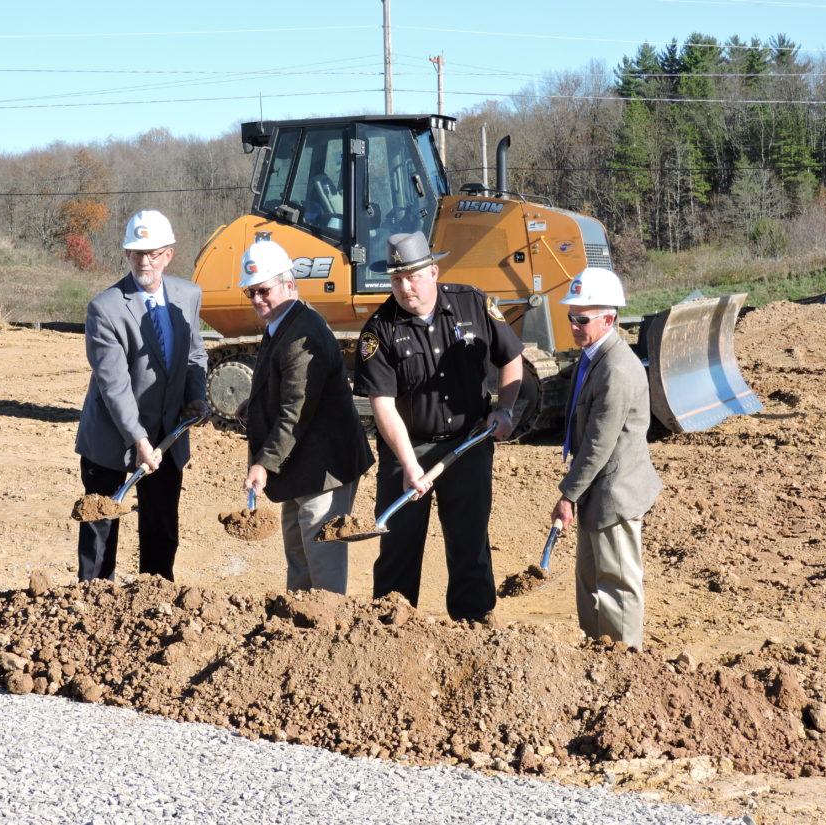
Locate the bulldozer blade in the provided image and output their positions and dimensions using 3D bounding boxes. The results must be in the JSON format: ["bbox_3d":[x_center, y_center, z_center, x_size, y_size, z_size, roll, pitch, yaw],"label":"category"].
[{"bbox_3d":[2.695,-0.472,22.446,0.600,1.150,2.950,1,5,22],"label":"bulldozer blade"}]

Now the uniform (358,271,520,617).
[{"bbox_3d":[0.117,0.174,10.900,0.770,1.530,0.420,-1,4,2],"label":"uniform"}]

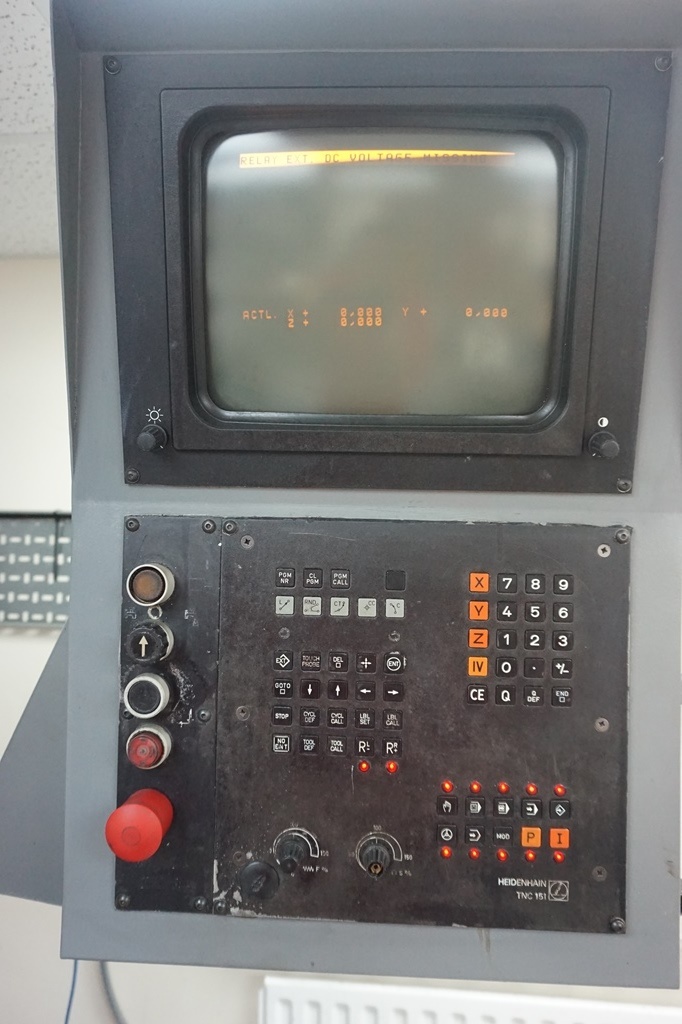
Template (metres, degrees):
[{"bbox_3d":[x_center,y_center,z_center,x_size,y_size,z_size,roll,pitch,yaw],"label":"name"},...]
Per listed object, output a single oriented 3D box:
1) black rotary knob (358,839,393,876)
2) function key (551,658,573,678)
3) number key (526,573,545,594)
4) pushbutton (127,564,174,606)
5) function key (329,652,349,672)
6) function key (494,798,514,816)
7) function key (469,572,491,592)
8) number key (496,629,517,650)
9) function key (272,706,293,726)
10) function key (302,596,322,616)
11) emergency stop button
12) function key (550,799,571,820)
[{"bbox_3d":[0.025,0.239,0.527,0.021,0.021,0.022,1,-1,2],"label":"black rotary knob"},{"bbox_3d":[0.151,0.107,0.526,0.013,0.013,0.004,1,-2,2],"label":"function key"},{"bbox_3d":[0.134,0.050,0.531,0.013,0.013,0.006,1,-1,3],"label":"number key"},{"bbox_3d":[-0.132,0.050,0.534,0.028,0.028,0.019,1,-1,3],"label":"pushbutton"},{"bbox_3d":[-0.001,0.104,0.531,0.013,0.013,0.004,1,-2,2],"label":"function key"},{"bbox_3d":[0.111,0.202,0.524,0.013,0.013,0.004,1,-2,2],"label":"function key"},{"bbox_3d":[0.096,0.049,0.529,0.013,0.013,0.004,1,-2,2],"label":"function key"},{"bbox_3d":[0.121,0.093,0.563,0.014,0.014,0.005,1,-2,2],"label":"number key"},{"bbox_3d":[-0.040,0.141,0.531,0.013,0.013,0.004,1,-2,2],"label":"function key"},{"bbox_3d":[-0.020,0.066,0.537,0.013,0.013,0.006,1,-1,3],"label":"function key"},{"bbox_3d":[-0.142,0.221,0.543,0.040,0.040,0.043,1,-2,2],"label":"emergency stop button"},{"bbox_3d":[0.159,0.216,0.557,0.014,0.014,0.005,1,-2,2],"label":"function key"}]

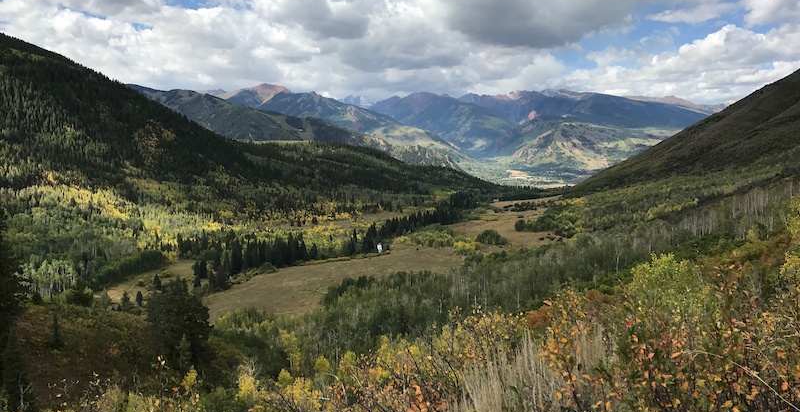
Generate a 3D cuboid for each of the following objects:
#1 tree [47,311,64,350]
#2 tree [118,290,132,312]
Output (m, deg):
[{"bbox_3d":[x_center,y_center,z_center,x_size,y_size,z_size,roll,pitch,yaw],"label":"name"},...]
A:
[{"bbox_3d":[-55.859,20.202,105.000,2.840,6.490,2.840,0,5,0],"label":"tree"},{"bbox_3d":[-84.840,29.439,200.000,4.020,6.340,4.020,0,5,0],"label":"tree"}]

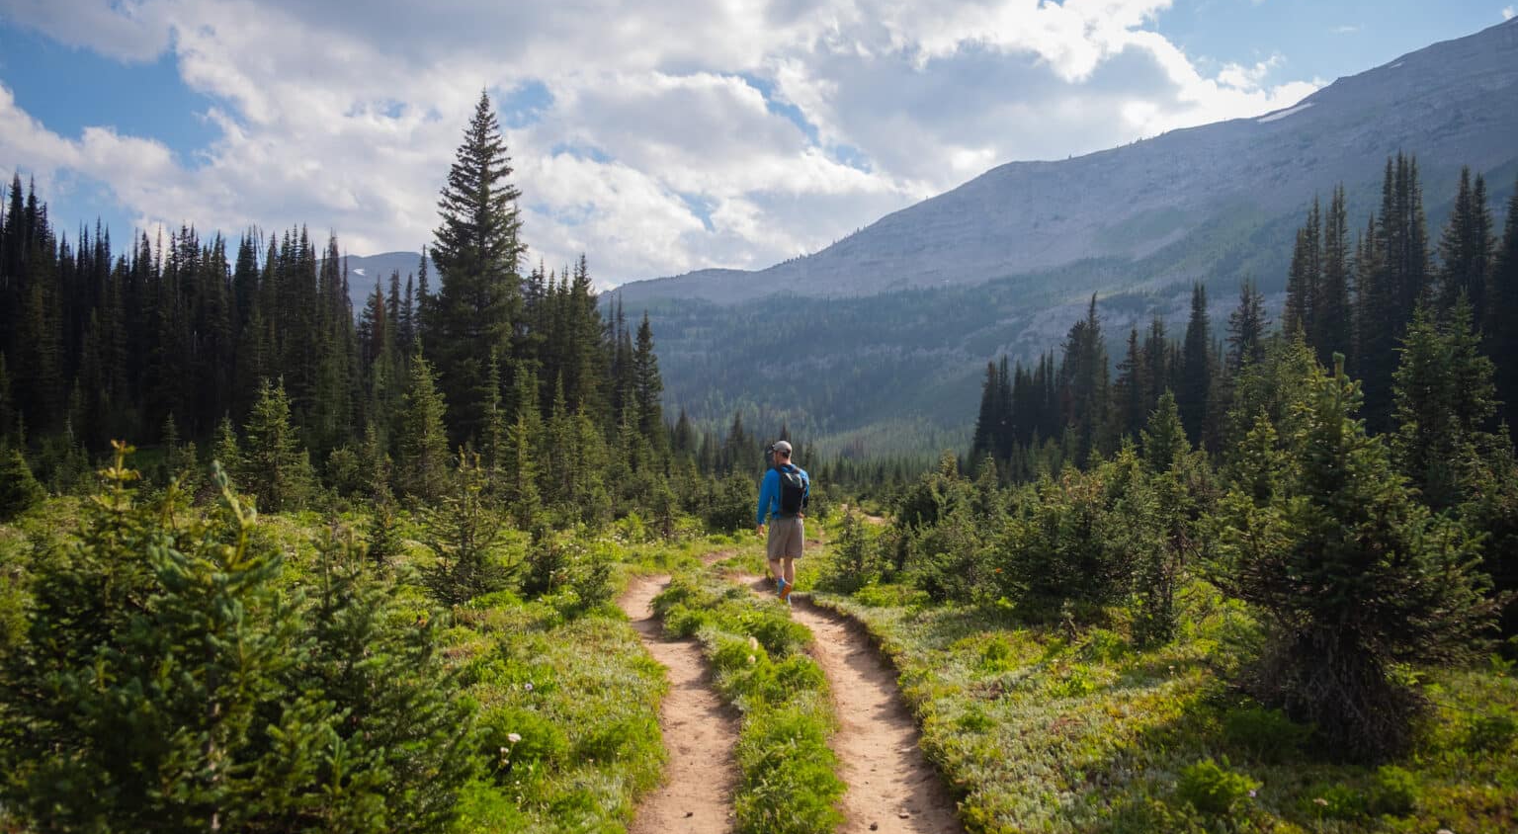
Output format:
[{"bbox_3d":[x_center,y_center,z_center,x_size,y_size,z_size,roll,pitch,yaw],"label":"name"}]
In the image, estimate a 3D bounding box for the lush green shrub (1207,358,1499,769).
[{"bbox_3d":[3.174,0.753,6.300,1.506,2.127,1.400,0,-1,0],"label":"lush green shrub"}]

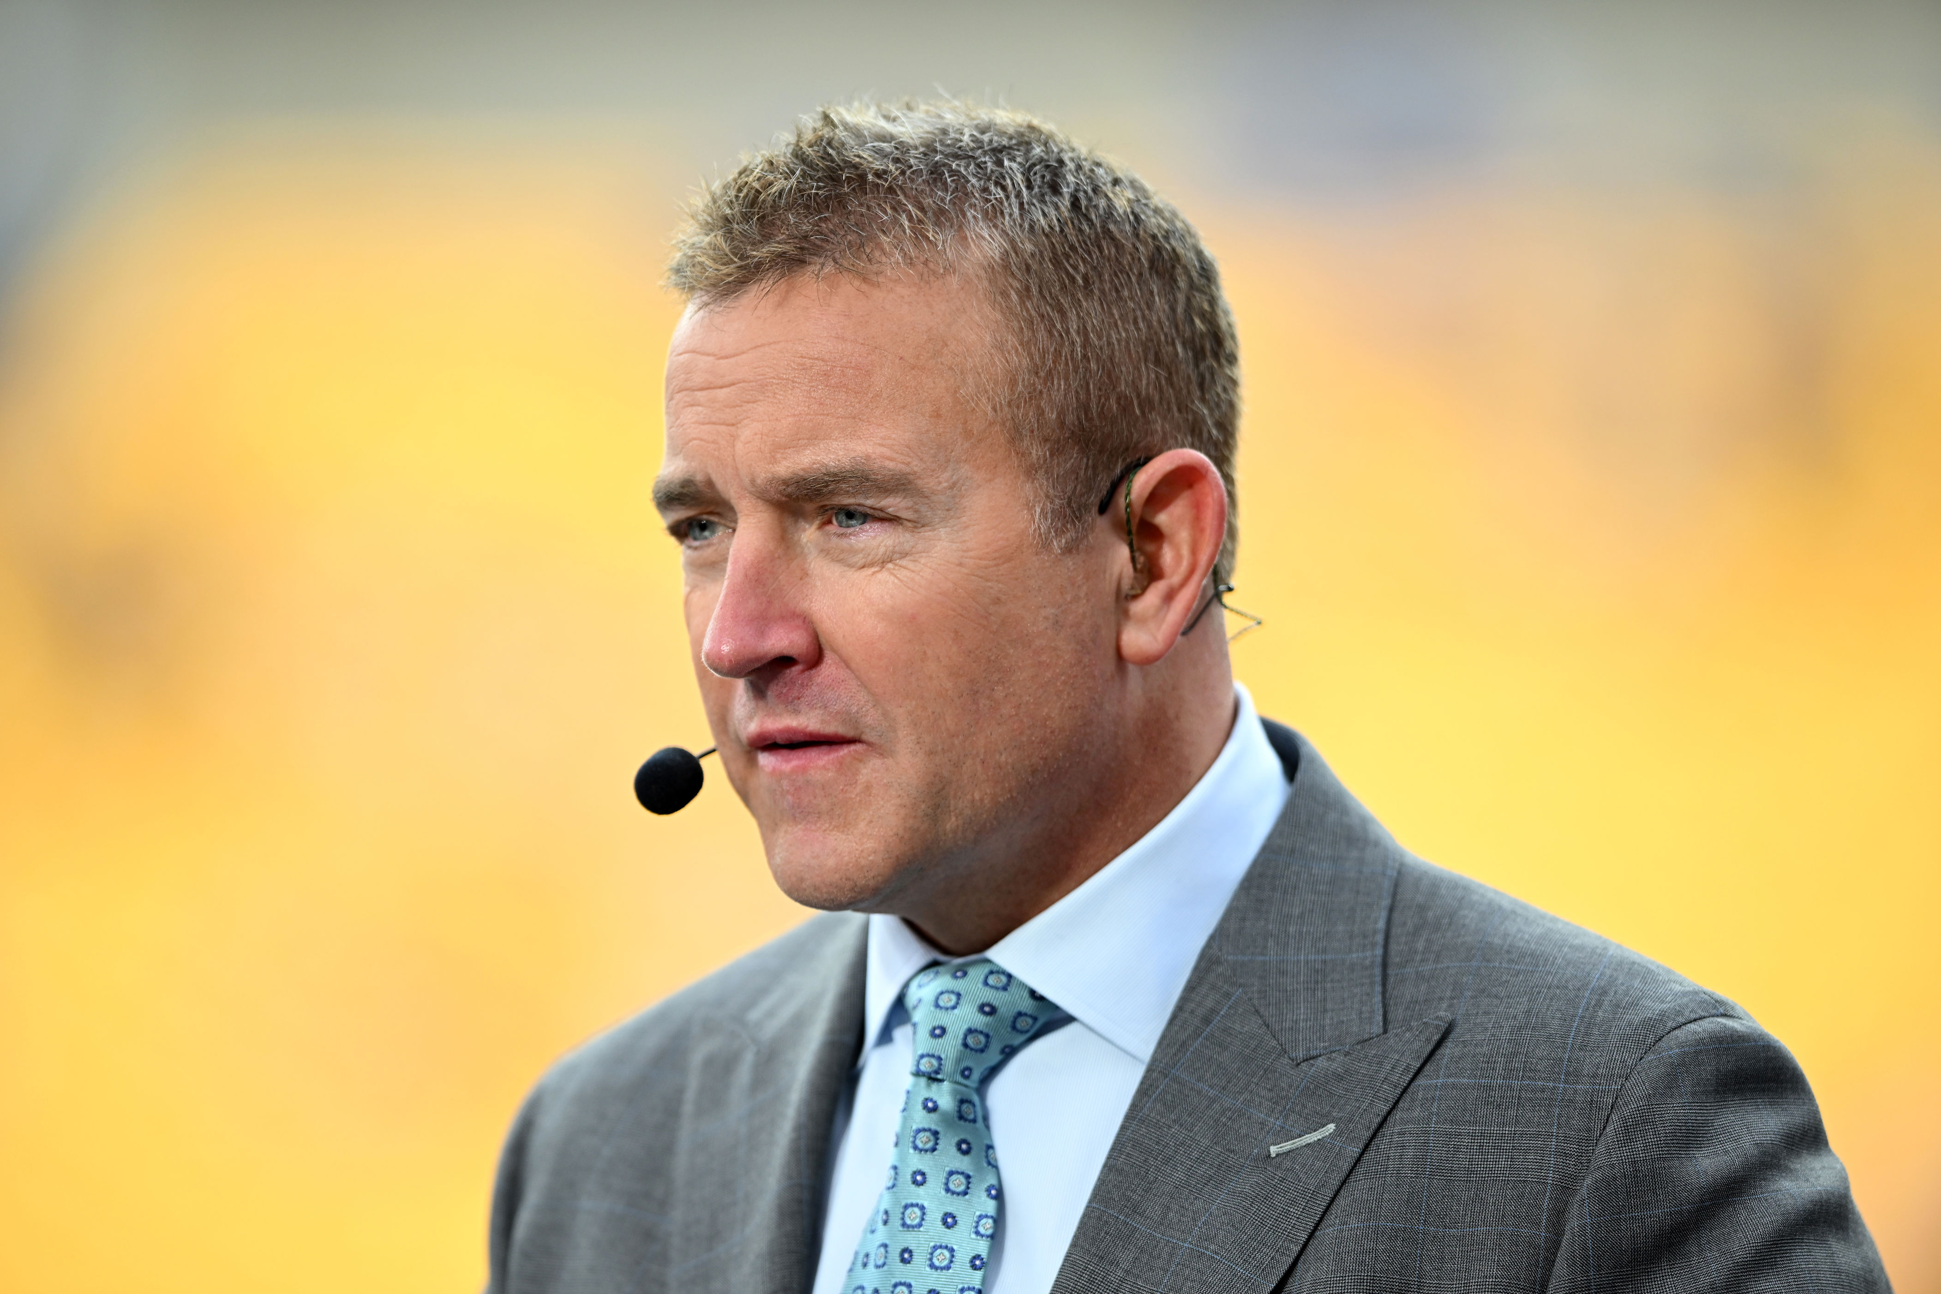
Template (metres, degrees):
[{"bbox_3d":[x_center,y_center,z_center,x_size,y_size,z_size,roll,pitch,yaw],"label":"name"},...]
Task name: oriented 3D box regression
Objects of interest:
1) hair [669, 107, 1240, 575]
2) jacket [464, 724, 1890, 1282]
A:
[{"bbox_3d":[-0.004,-0.092,6.720,0.170,0.165,0.200,-2,-2,43],"label":"hair"},{"bbox_3d":[0.060,0.400,6.750,0.560,0.770,0.340,-1,-2,38],"label":"jacket"}]

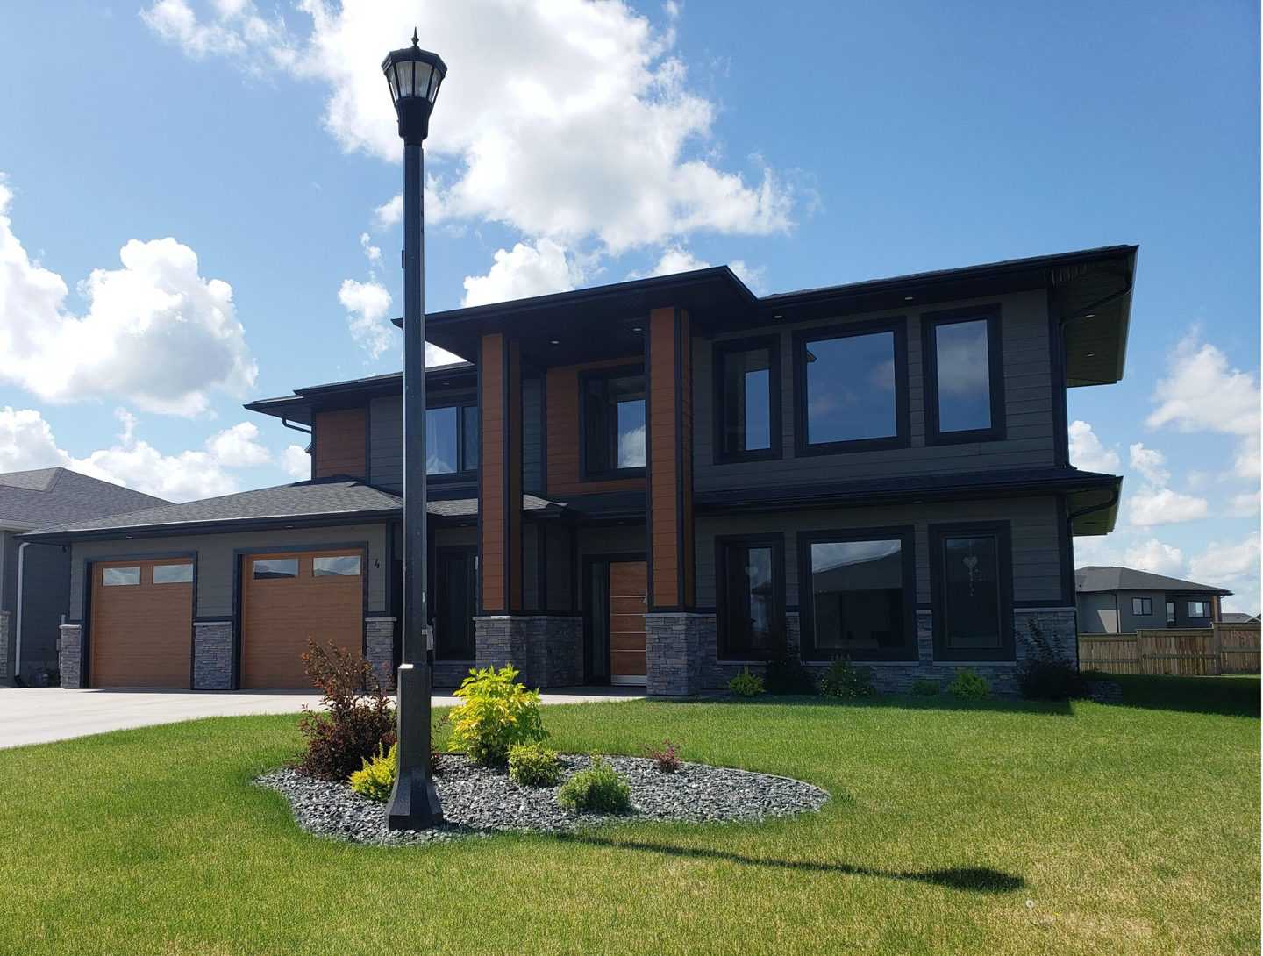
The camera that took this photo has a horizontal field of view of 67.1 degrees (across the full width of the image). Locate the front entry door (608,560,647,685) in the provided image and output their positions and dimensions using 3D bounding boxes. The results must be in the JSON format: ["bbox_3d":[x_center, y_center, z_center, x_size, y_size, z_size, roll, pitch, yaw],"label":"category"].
[{"bbox_3d":[0.049,2.388,15.663,0.910,2.020,0.100,-5,-9,26],"label":"front entry door"}]

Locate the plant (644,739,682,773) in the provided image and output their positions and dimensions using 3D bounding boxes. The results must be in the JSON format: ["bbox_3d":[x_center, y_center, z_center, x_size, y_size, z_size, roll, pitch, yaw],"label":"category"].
[{"bbox_3d":[0.262,2.368,8.129,0.320,0.278,0.304,-1,-6,0],"label":"plant"}]

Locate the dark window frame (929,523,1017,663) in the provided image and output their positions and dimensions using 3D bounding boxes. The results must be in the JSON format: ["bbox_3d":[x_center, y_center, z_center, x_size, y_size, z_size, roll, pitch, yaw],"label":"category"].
[{"bbox_3d":[4.655,1.559,13.035,1.053,1.893,0.140,-4,-7,25],"label":"dark window frame"}]

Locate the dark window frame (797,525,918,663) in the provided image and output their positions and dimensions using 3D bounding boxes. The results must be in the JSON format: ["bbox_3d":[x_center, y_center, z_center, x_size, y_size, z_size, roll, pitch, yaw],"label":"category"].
[{"bbox_3d":[3.242,1.682,13.688,1.669,1.913,0.140,-4,-7,25],"label":"dark window frame"}]

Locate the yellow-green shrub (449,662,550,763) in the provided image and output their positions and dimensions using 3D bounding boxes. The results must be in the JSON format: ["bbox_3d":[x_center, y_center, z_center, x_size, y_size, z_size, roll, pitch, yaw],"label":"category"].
[{"bbox_3d":[-1.227,2.155,8.700,0.880,0.920,0.840,-1,-8,0],"label":"yellow-green shrub"}]

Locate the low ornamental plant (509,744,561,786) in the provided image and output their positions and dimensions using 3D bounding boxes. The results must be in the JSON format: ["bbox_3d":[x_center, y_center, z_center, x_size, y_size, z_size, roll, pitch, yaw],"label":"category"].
[{"bbox_3d":[-0.803,2.375,7.900,0.430,0.370,0.420,-1,-8,0],"label":"low ornamental plant"}]

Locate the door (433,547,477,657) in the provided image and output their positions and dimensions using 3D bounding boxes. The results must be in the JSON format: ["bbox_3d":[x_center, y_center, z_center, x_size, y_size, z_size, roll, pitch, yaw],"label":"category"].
[{"bbox_3d":[-2.921,2.115,16.081,0.970,1.930,0.140,-5,-9,26],"label":"door"}]

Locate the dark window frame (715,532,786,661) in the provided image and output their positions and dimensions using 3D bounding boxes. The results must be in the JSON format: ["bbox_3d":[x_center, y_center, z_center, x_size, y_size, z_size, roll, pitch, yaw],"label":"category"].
[{"bbox_3d":[1.796,1.804,14.357,1.088,1.900,0.140,-4,-7,25],"label":"dark window frame"}]

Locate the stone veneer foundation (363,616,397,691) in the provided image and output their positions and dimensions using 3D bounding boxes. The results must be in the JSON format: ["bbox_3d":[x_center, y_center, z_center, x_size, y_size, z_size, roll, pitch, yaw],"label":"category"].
[{"bbox_3d":[-4.156,2.946,15.971,0.643,1.186,0.300,-4,-7,25],"label":"stone veneer foundation"}]

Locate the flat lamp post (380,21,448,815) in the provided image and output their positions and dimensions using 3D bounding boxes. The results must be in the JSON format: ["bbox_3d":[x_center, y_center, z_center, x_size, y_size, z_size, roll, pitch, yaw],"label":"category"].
[{"bbox_3d":[-1.536,-0.497,6.836,0.470,5.763,0.470,-1,-6,0],"label":"flat lamp post"}]

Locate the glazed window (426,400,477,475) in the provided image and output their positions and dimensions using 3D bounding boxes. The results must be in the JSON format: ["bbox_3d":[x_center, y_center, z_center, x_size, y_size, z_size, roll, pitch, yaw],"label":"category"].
[{"bbox_3d":[-3.070,-0.701,16.954,1.753,1.319,0.140,-4,-7,25],"label":"glazed window"}]

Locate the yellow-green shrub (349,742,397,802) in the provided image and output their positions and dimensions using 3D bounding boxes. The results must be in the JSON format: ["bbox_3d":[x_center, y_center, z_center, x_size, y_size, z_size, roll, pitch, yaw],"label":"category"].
[{"bbox_3d":[-1.970,2.263,7.350,0.420,0.440,0.410,-5,-9,26],"label":"yellow-green shrub"}]

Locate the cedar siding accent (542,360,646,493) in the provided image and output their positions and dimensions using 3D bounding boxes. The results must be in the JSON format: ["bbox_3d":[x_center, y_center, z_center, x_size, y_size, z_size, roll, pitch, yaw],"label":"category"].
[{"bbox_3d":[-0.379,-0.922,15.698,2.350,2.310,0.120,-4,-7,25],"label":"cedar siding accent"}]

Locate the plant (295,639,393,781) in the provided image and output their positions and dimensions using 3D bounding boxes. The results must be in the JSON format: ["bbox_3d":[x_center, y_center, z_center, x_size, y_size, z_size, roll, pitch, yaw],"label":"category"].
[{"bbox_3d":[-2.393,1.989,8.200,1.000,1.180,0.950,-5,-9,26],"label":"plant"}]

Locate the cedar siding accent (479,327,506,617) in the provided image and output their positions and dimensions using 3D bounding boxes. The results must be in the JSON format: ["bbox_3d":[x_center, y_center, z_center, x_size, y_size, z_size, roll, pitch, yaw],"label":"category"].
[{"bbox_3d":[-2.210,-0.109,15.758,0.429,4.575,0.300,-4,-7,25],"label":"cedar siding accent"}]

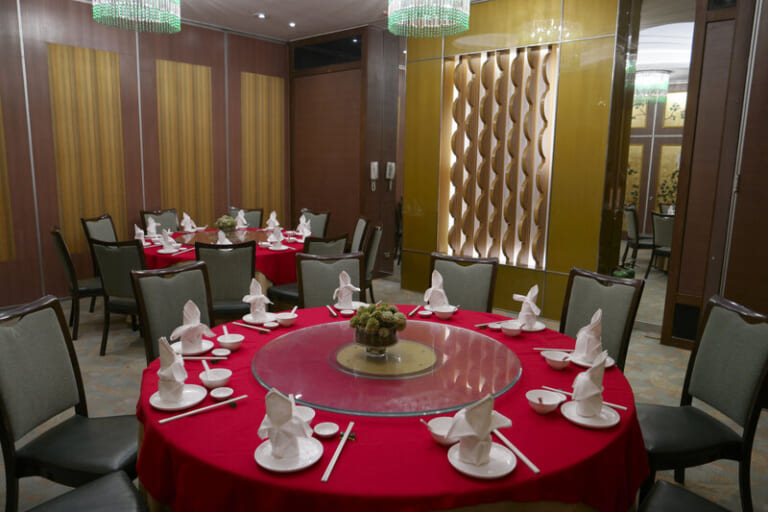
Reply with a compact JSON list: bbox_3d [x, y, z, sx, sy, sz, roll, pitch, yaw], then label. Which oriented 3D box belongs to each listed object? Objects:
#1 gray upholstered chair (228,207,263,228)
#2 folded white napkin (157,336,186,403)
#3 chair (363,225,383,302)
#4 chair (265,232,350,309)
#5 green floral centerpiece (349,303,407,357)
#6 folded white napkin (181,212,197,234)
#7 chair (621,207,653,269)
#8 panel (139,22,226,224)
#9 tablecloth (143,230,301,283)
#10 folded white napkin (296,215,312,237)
[{"bbox_3d":[-1.922,-0.146,6.946,0.470,0.930,0.580,1,9,-4],"label":"gray upholstered chair"},{"bbox_3d":[-0.672,0.350,1.613,0.085,0.197,0.125,-4,11,-31],"label":"folded white napkin"},{"bbox_3d":[-0.332,0.134,5.442,0.580,0.930,0.470,3,9,11],"label":"chair"},{"bbox_3d":[-0.656,0.272,4.398,0.450,0.950,0.570,-8,13,-43],"label":"chair"},{"bbox_3d":[-0.026,0.281,1.944,0.210,0.200,0.210,1,10,0],"label":"green floral centerpiece"},{"bbox_3d":[-2.253,-0.387,5.905,0.110,0.200,0.155,9,12,41],"label":"folded white napkin"},{"bbox_3d":[4.477,-0.319,8.863,0.580,0.930,0.470,0,9,-6],"label":"chair"},{"bbox_3d":[-2.445,-1.193,6.402,1.065,3.100,0.060,-8,13,-42],"label":"panel"},{"bbox_3d":[-1.555,0.214,5.233,1.820,0.750,1.820,1,10,0],"label":"tablecloth"},{"bbox_3d":[-0.922,-0.353,5.865,0.110,0.205,0.155,-5,11,-36],"label":"folded white napkin"}]

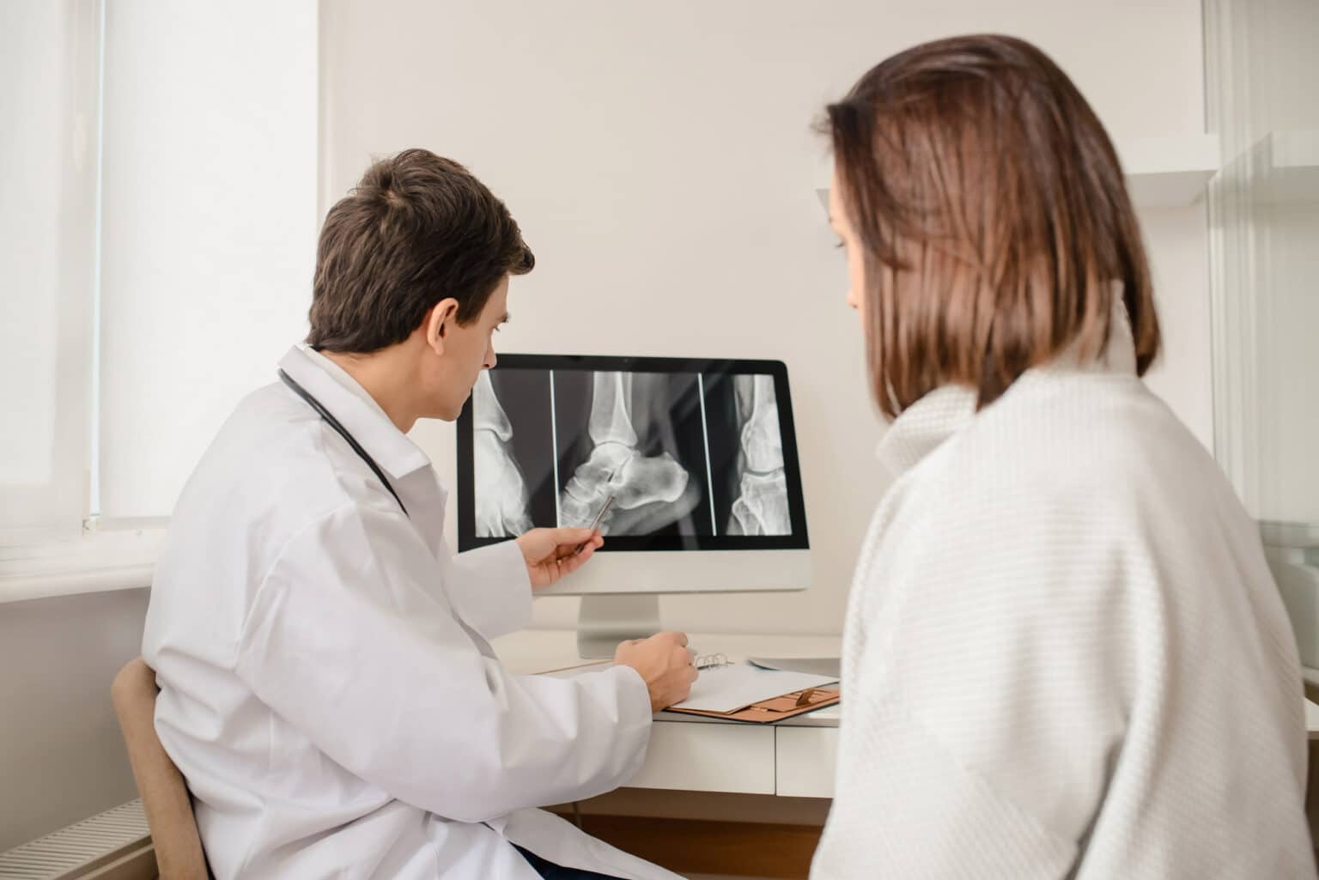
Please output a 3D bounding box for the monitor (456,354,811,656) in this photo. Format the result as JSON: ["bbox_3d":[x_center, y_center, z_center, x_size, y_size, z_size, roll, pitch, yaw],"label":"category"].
[{"bbox_3d":[-0.046,0.098,1.975,0.530,0.455,0.205,1,-2,-12],"label":"monitor"}]

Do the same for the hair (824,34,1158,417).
[{"bbox_3d":[0.228,-0.150,0.900,0.200,0.270,0.235,2,-11,-37],"label":"hair"}]

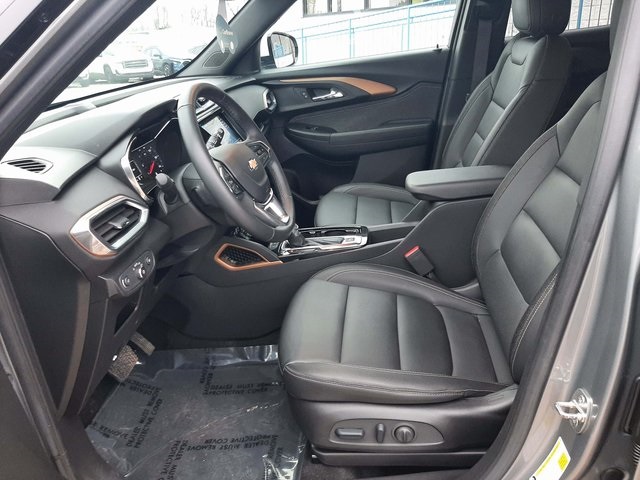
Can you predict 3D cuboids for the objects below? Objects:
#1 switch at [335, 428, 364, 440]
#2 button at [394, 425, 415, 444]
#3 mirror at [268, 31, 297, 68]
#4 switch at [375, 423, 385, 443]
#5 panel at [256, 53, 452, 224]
[{"bbox_3d":[0.057,0.378,0.934,0.057,0.018,0.016,0,25,7],"label":"switch"},{"bbox_3d":[0.162,0.372,0.918,0.038,0.036,0.016,0,25,7],"label":"button"},{"bbox_3d":[-0.161,-0.825,2.119,0.085,0.160,0.200,5,26,19],"label":"mirror"},{"bbox_3d":[0.114,0.370,0.923,0.019,0.038,0.017,0,25,7],"label":"switch"},{"bbox_3d":[0.106,-0.416,1.994,0.810,0.650,0.140,0,25,7],"label":"panel"}]

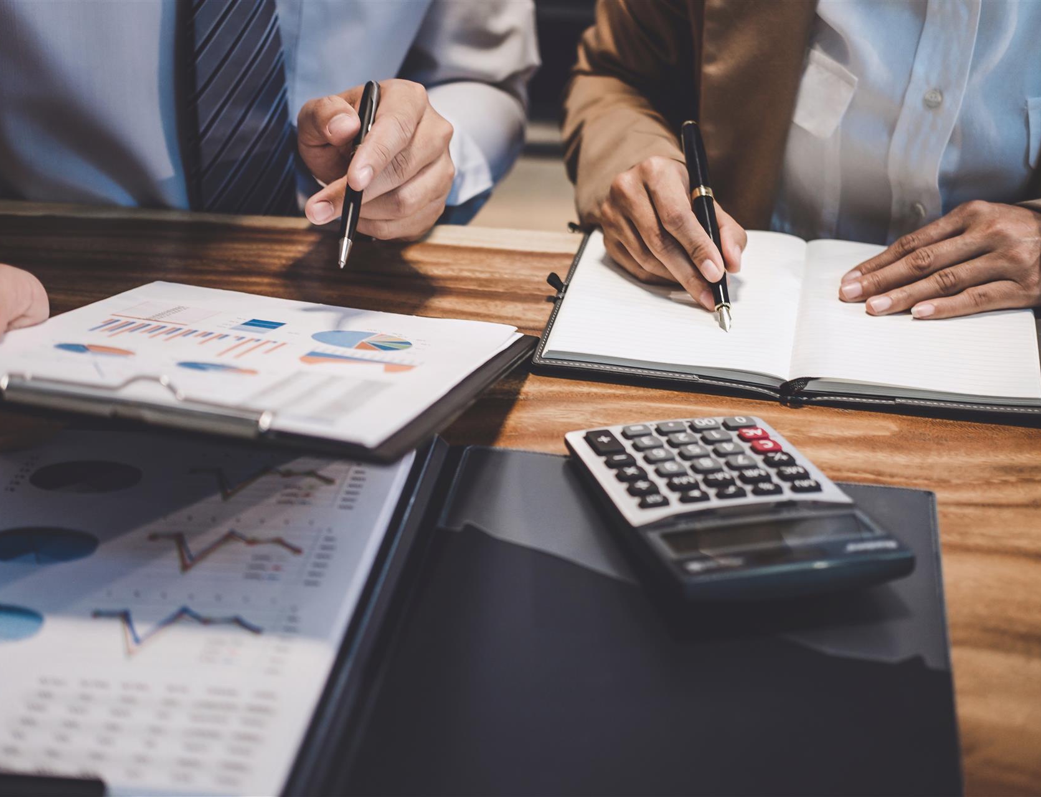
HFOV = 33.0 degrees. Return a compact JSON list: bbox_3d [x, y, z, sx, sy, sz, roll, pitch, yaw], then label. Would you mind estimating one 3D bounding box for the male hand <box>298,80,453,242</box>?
[{"bbox_3d":[-0.086,-0.149,1.090,0.093,0.090,0.122,13,30,22],"label":"male hand"}]

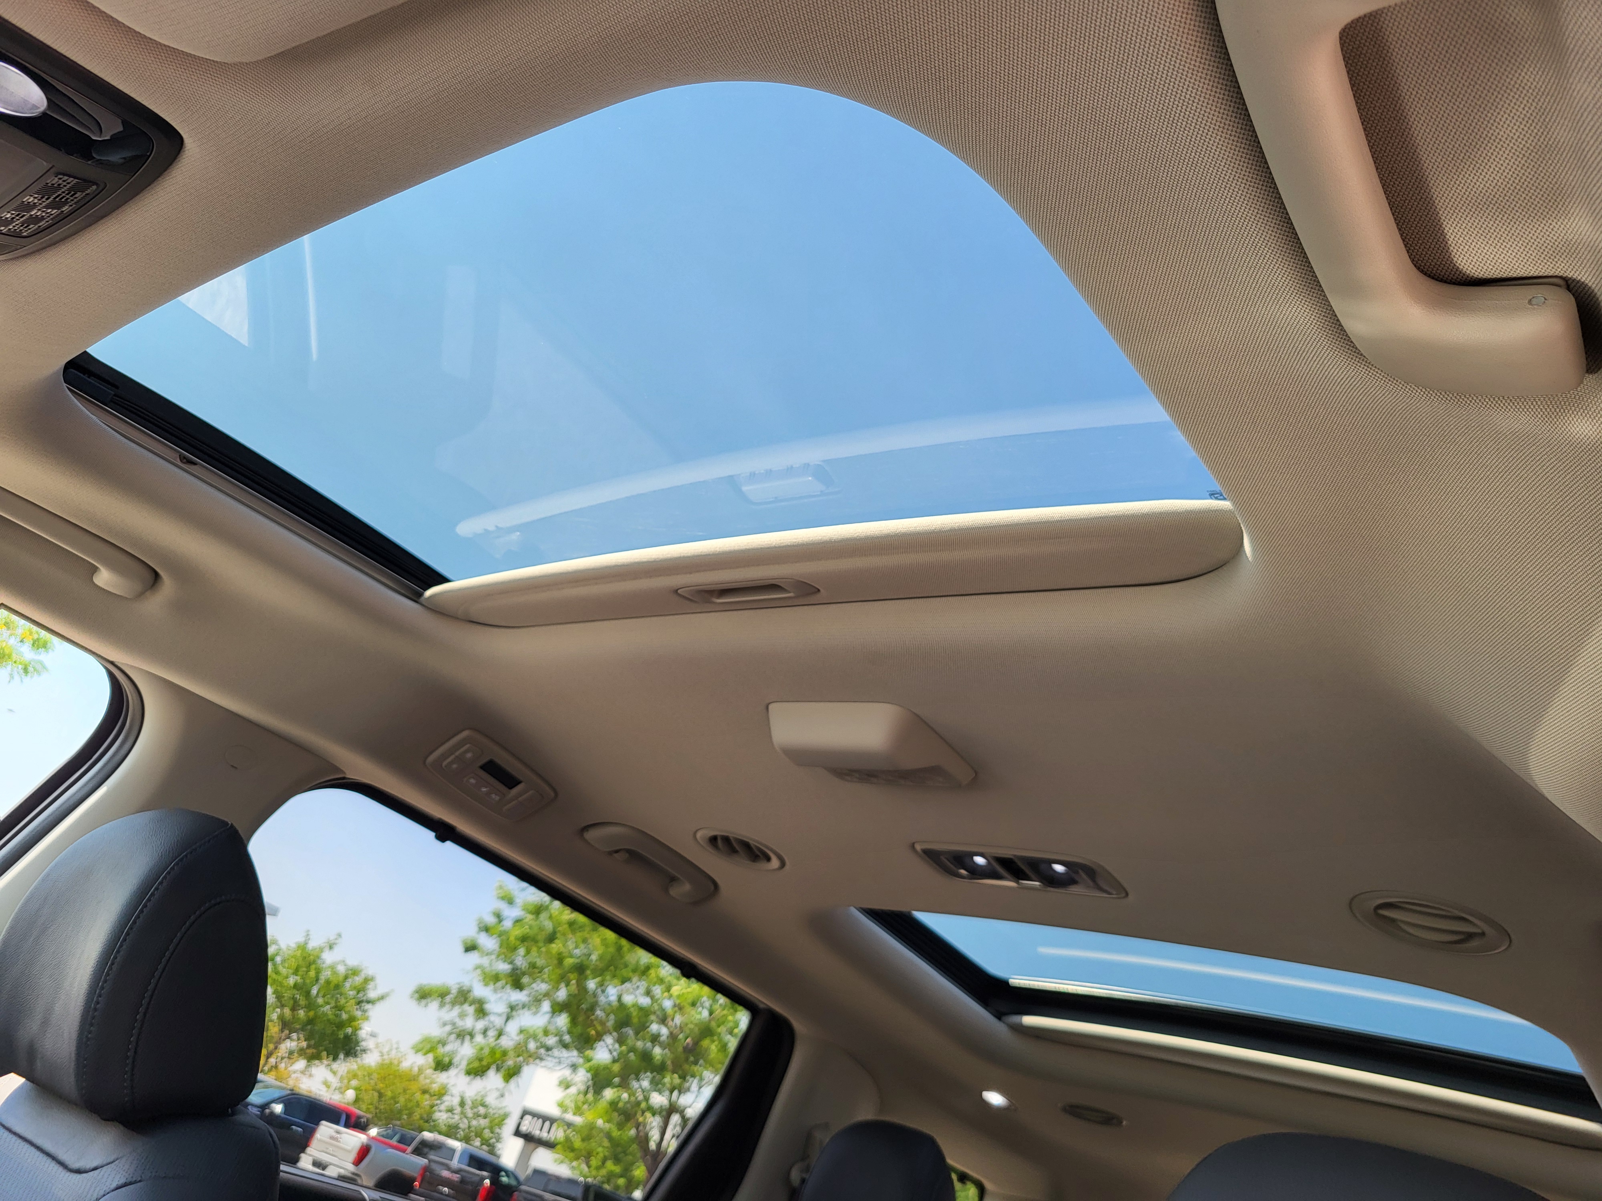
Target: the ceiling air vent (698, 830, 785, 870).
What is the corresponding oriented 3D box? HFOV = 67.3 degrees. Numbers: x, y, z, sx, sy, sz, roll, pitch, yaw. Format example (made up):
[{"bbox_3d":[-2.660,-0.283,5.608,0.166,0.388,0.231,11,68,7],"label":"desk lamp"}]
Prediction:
[{"bbox_3d":[-0.076,0.314,1.532,0.122,0.025,0.122,-8,-40,40],"label":"ceiling air vent"}]

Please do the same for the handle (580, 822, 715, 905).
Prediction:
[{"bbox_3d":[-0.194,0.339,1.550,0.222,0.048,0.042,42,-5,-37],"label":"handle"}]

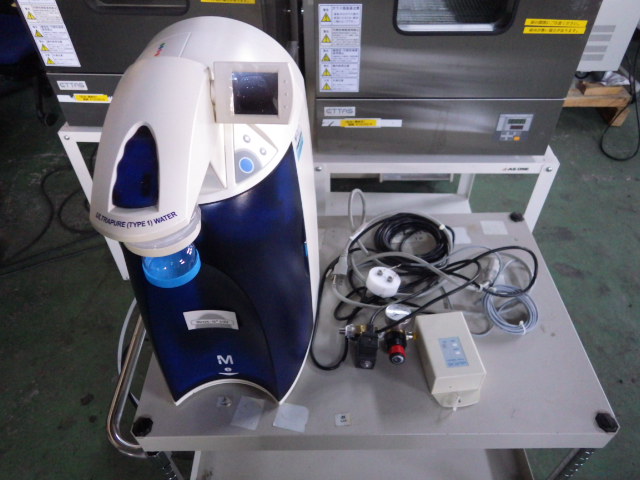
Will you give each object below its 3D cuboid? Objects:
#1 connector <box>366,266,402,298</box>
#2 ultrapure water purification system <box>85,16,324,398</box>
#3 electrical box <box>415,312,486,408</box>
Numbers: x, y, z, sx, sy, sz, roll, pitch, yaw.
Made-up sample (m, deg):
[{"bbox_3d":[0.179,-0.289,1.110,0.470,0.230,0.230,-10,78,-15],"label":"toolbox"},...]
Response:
[{"bbox_3d":[0.121,0.080,0.882,0.062,0.028,0.062,4,38,-4],"label":"connector"},{"bbox_3d":[-0.154,-0.012,0.645,0.295,0.530,0.380,-1,44,1],"label":"ultrapure water purification system"},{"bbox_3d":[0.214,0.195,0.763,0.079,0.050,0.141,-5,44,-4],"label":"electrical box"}]

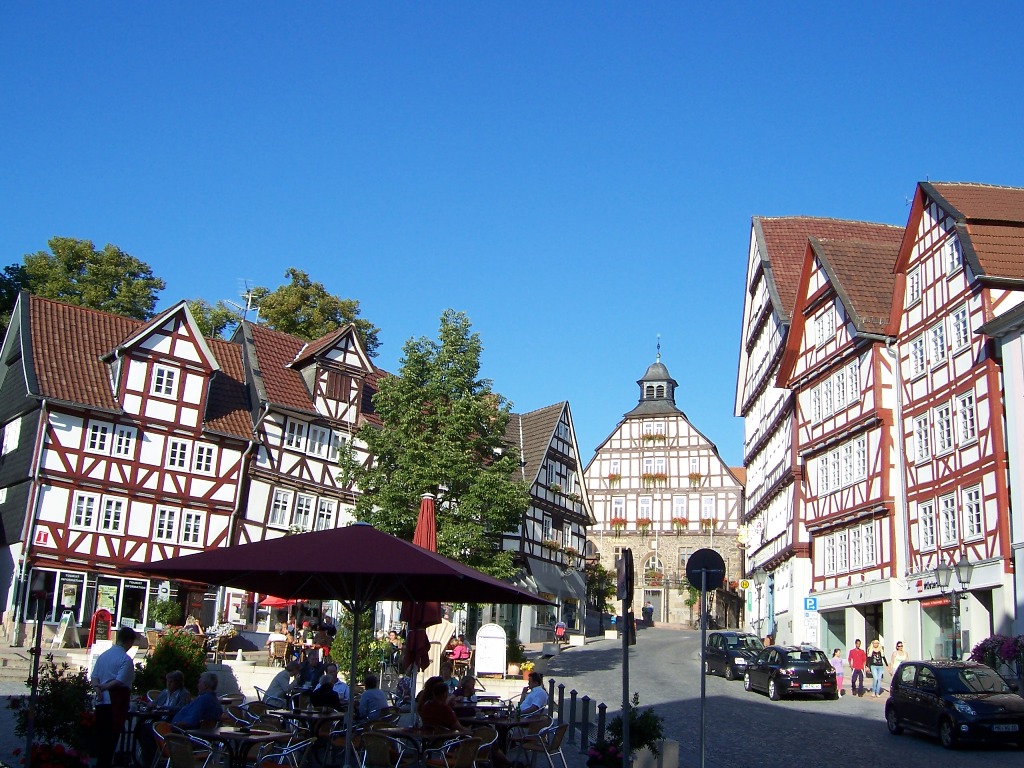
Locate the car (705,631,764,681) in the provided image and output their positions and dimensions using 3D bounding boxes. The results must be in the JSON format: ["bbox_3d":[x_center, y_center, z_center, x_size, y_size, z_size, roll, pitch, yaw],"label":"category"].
[{"bbox_3d":[7.886,9.445,36.939,1.670,1.570,3.750,5,-11,-8],"label":"car"}]

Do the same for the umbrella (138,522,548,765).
[{"bbox_3d":[-1.819,3.229,12.837,3.850,3.060,3.850,-1,-16,16],"label":"umbrella"}]

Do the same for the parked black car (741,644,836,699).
[{"bbox_3d":[7.980,8.270,30.900,1.770,1.470,4.250,2,-12,-3],"label":"parked black car"}]

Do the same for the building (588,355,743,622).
[{"bbox_3d":[13.968,8.876,85.084,12.900,21.470,14.000,-4,-17,26],"label":"building"}]

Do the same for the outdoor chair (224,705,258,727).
[{"bbox_3d":[-3.441,4.610,13.723,0.580,0.780,0.560,-8,-19,35],"label":"outdoor chair"}]

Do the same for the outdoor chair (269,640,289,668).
[{"bbox_3d":[-6.530,7.620,29.688,0.570,0.860,0.600,-2,-16,20],"label":"outdoor chair"}]

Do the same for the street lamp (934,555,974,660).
[{"bbox_3d":[11.504,6.480,27.643,0.450,4.100,1.450,5,-15,-6],"label":"street lamp"}]

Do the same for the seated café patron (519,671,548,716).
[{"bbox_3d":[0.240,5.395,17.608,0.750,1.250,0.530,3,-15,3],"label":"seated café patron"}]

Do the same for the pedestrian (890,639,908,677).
[{"bbox_3d":[11.237,8.316,30.873,0.500,1.660,0.350,-1,-16,14],"label":"pedestrian"}]

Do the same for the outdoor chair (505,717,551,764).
[{"bbox_3d":[0.248,4.900,14.738,0.580,0.770,0.560,10,-16,-23],"label":"outdoor chair"}]

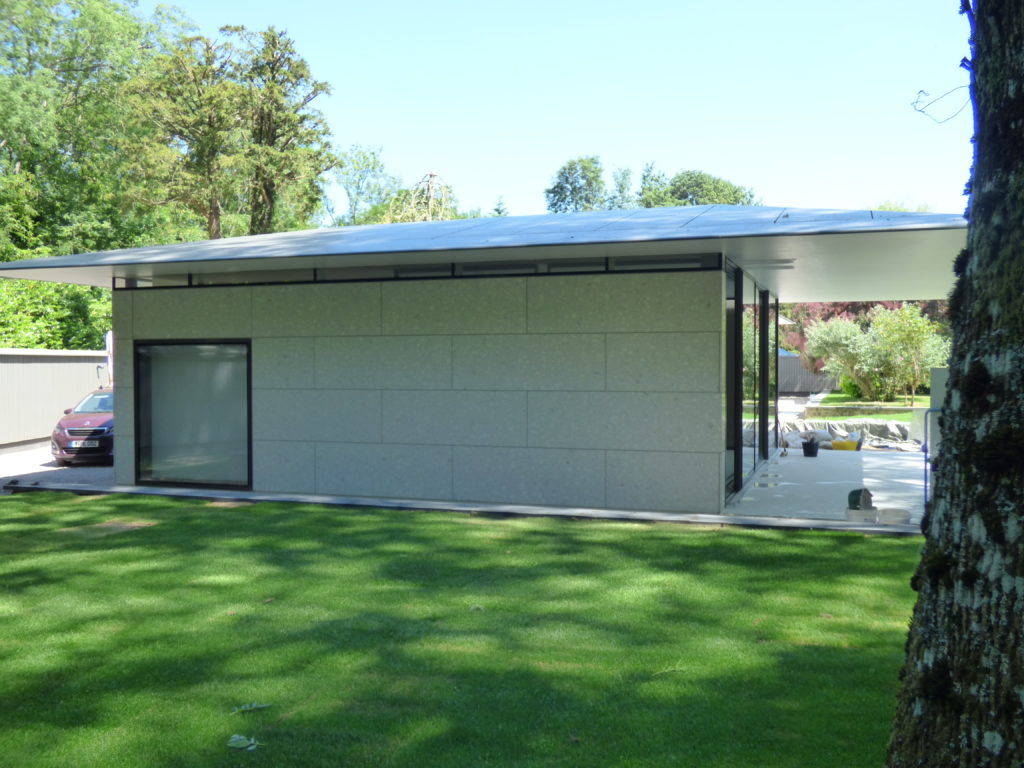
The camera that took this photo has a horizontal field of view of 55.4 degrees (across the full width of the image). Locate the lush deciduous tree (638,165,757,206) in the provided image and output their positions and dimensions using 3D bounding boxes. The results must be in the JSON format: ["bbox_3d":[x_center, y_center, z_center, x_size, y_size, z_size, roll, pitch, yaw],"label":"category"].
[{"bbox_3d":[8.712,-4.758,46.137,5.700,11.080,5.700,0,1,0],"label":"lush deciduous tree"}]

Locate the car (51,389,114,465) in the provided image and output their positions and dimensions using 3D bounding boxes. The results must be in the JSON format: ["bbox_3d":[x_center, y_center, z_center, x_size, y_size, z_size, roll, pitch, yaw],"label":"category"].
[{"bbox_3d":[-8.200,0.825,20.600,1.820,1.460,4.250,0,1,-3],"label":"car"}]

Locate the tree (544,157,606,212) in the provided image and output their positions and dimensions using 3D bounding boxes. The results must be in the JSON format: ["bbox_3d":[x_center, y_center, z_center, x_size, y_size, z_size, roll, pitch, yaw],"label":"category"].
[{"bbox_3d":[3.093,-5.219,48.147,3.600,11.940,3.600,0,1,0],"label":"tree"}]

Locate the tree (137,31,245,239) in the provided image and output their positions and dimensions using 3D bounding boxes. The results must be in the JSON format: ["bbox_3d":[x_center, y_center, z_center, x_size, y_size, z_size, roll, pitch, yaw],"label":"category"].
[{"bbox_3d":[-11.071,-5.551,34.165,4.200,13.390,4.200,0,1,0],"label":"tree"}]

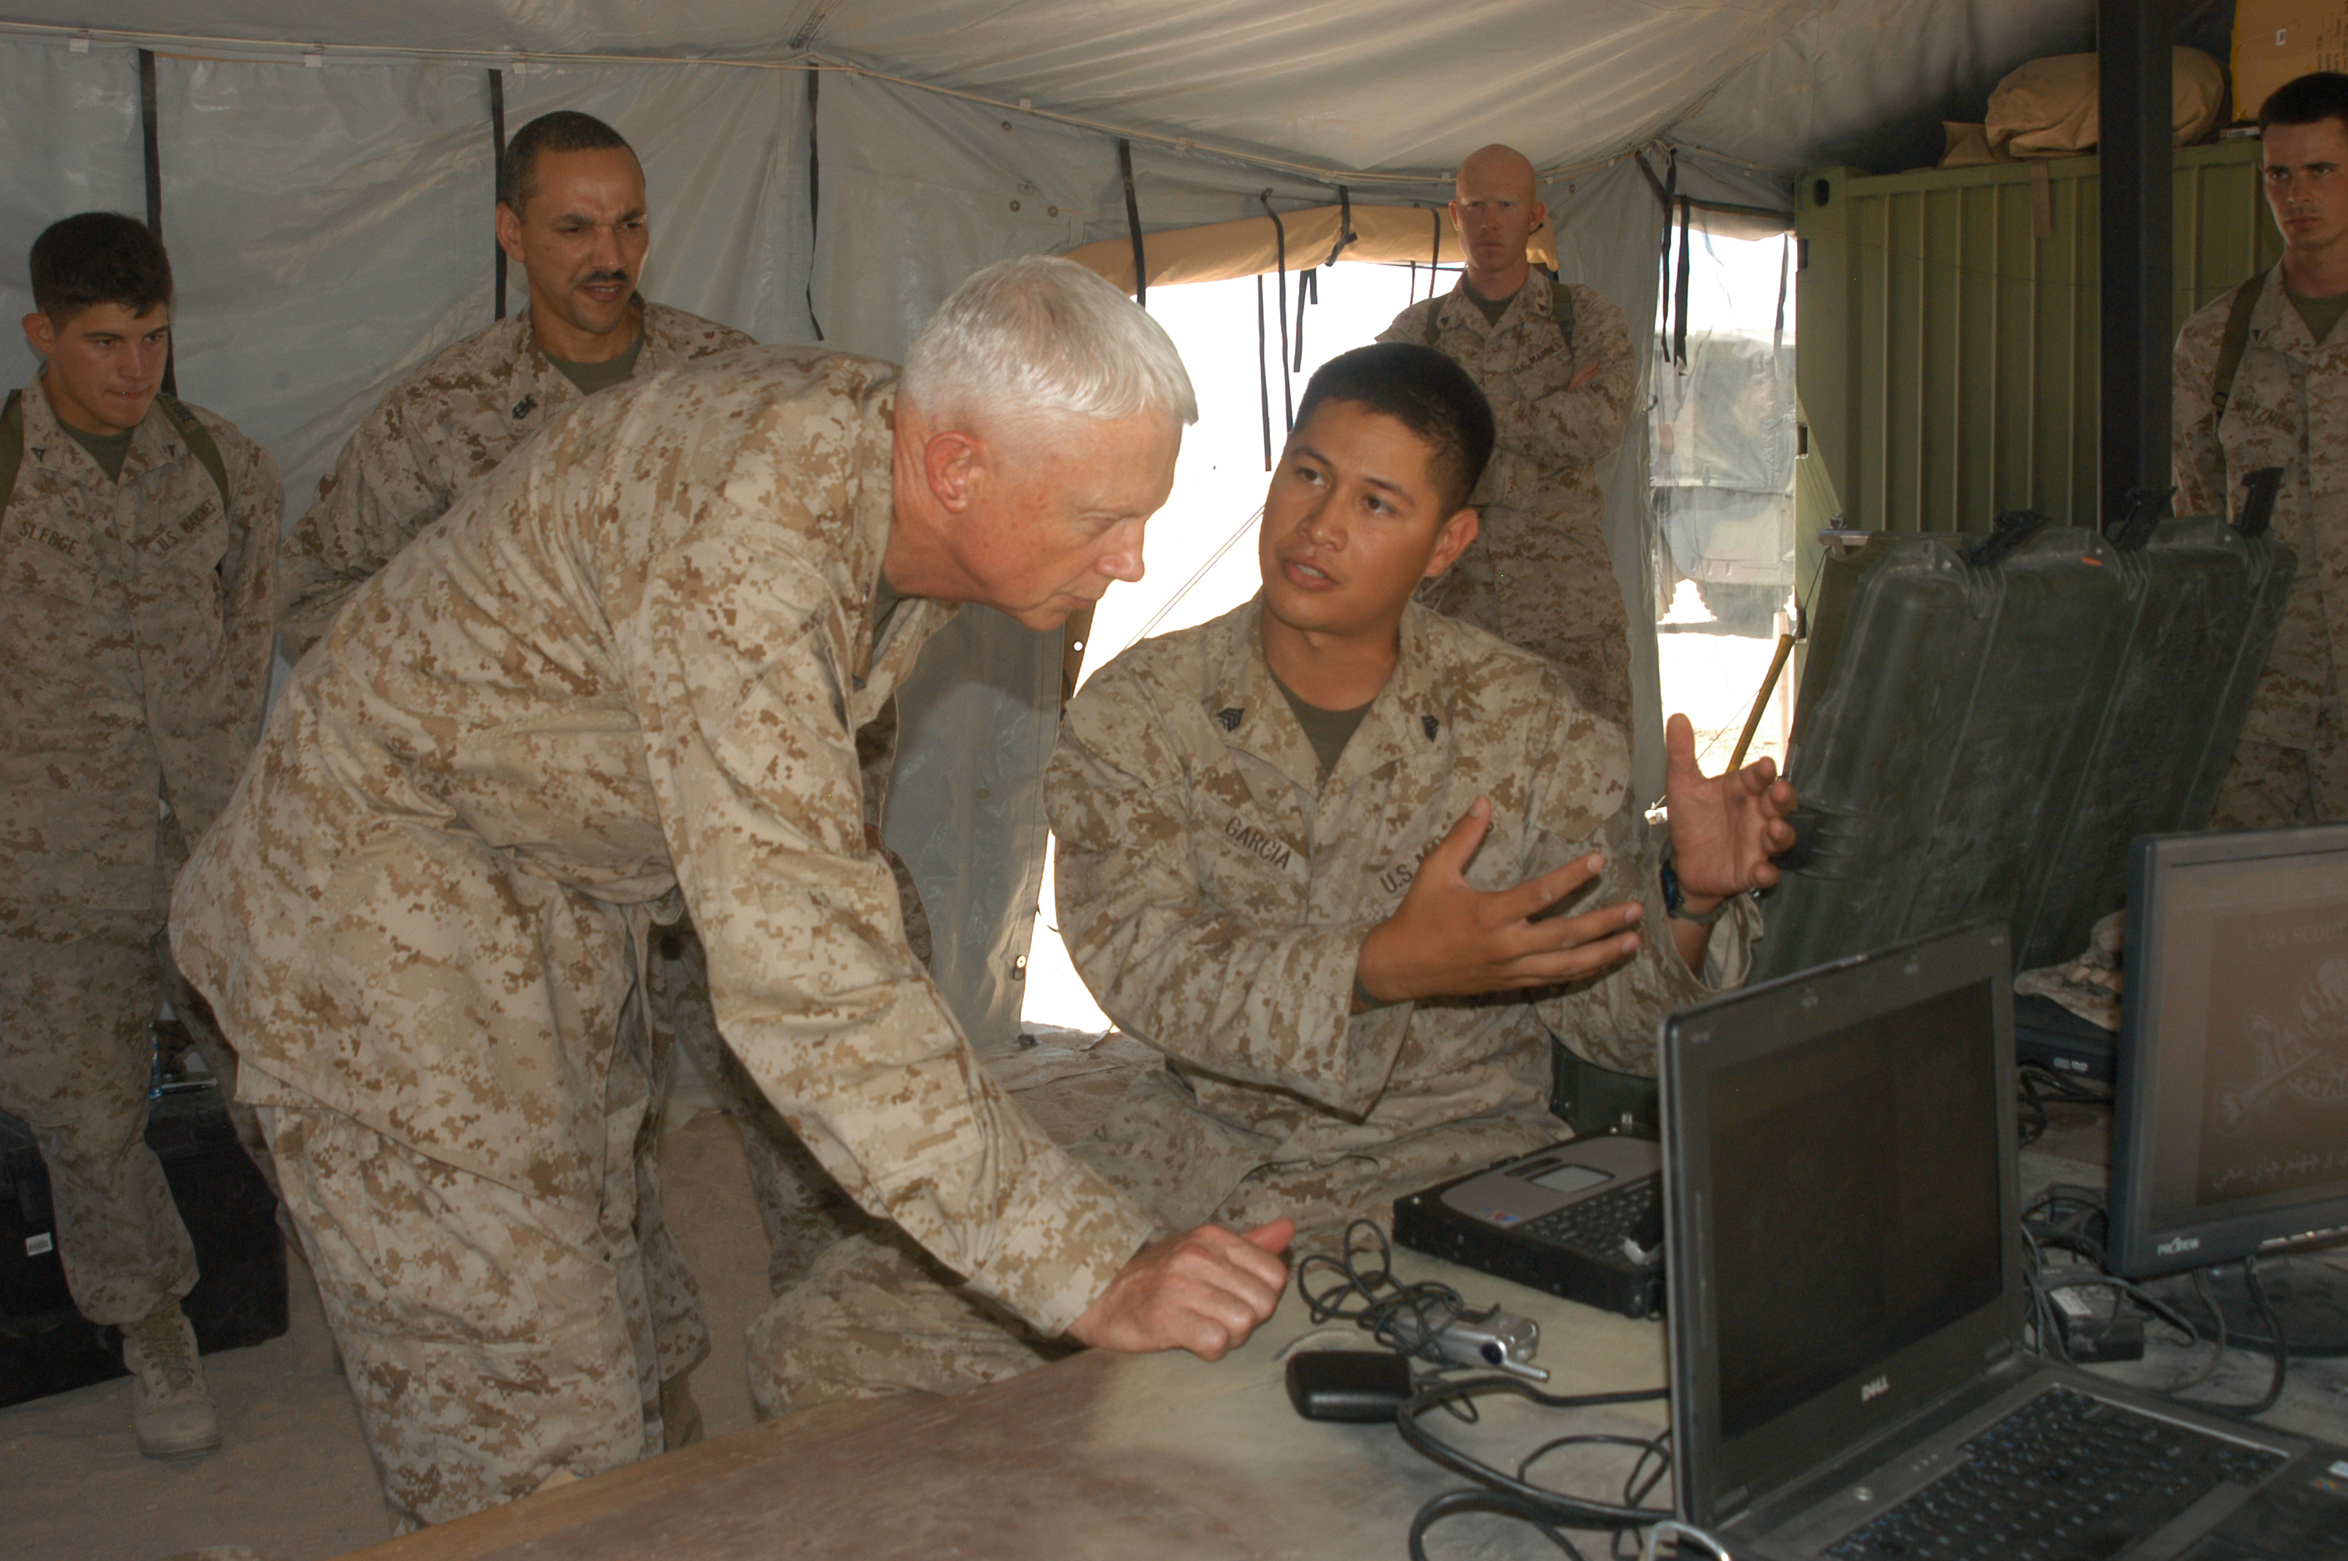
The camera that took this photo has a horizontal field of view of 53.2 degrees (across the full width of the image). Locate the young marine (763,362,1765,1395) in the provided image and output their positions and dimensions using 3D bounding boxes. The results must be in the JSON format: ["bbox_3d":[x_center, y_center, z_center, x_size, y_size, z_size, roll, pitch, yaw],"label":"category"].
[{"bbox_3d":[0.128,0.363,2.108,0.800,1.440,0.660,3,9,25],"label":"young marine"}]

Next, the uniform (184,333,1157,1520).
[{"bbox_3d":[-0.394,0.352,1.827,0.800,1.320,0.560,0,8,8],"label":"uniform"}]

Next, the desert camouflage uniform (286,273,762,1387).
[{"bbox_3d":[-0.700,0.122,2.937,0.660,1.420,0.380,-4,9,-22],"label":"desert camouflage uniform"}]

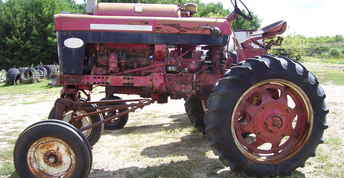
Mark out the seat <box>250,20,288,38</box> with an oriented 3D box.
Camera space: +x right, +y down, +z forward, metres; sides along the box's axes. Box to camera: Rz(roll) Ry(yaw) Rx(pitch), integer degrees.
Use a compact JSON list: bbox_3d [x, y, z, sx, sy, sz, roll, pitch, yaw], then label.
[{"bbox_3d":[1.375,-0.845,4.800,0.430,0.240,0.460,2,7,-8],"label":"seat"}]

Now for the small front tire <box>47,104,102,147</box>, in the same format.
[{"bbox_3d":[-1.403,0.502,4.977,0.750,0.750,0.190,2,7,-9],"label":"small front tire"}]

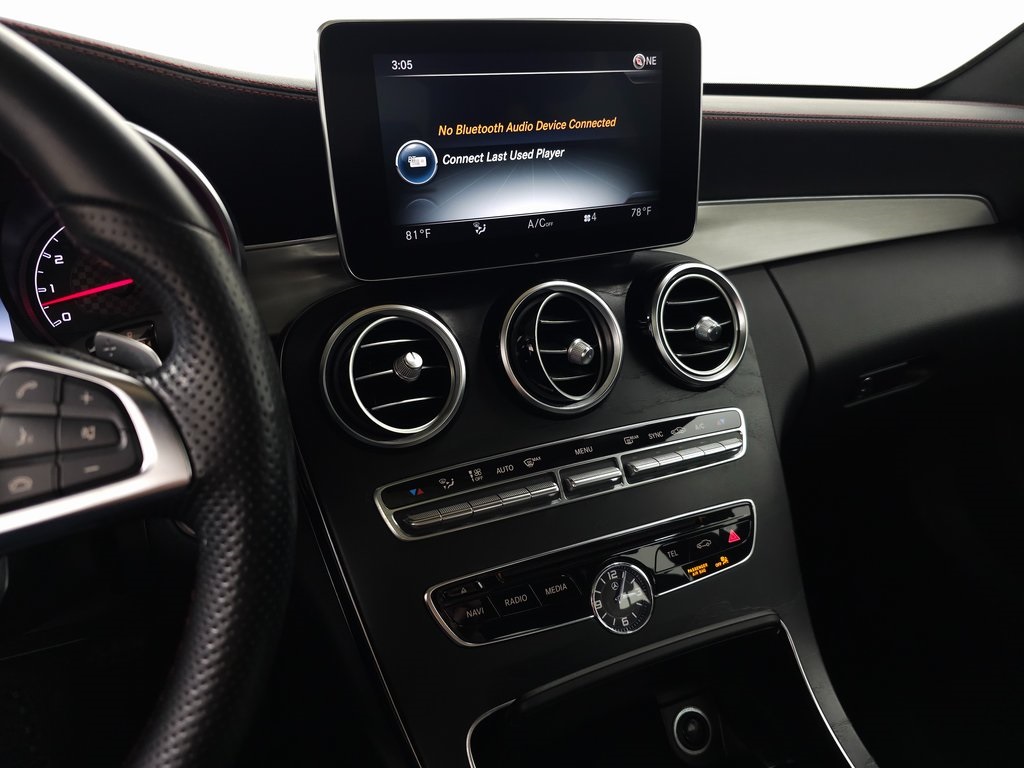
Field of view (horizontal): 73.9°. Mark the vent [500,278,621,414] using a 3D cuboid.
[{"bbox_3d":[0.029,-0.022,0.420,0.080,0.080,0.020,-10,-3,-20],"label":"vent"}]

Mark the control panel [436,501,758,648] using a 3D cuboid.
[{"bbox_3d":[0.058,0.116,0.410,0.222,0.047,0.025,-10,-8,-19],"label":"control panel"}]

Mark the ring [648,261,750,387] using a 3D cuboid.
[{"bbox_3d":[0.122,-0.040,0.465,0.080,0.080,0.030,-10,-3,-26],"label":"ring"}]

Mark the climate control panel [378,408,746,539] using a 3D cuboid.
[{"bbox_3d":[0.042,0.053,0.424,0.253,0.034,0.025,-10,-5,-19],"label":"climate control panel"}]

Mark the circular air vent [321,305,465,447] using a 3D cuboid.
[{"bbox_3d":[-0.067,-0.005,0.388,0.080,0.080,0.020,-10,-3,-15],"label":"circular air vent"}]

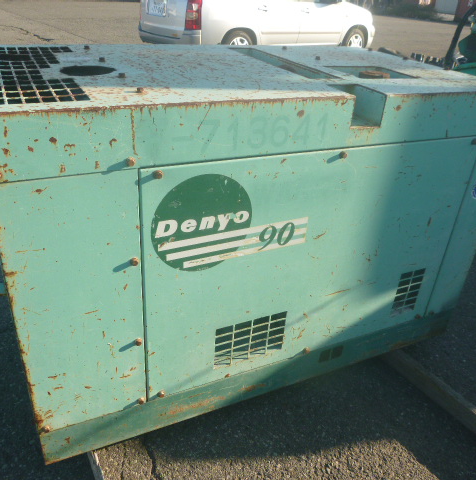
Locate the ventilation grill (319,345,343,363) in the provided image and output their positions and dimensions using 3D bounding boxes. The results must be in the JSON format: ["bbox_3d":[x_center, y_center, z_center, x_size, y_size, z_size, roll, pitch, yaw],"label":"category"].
[{"bbox_3d":[0.317,0.388,1.575,0.095,0.051,0.012,-10,32,-24],"label":"ventilation grill"}]

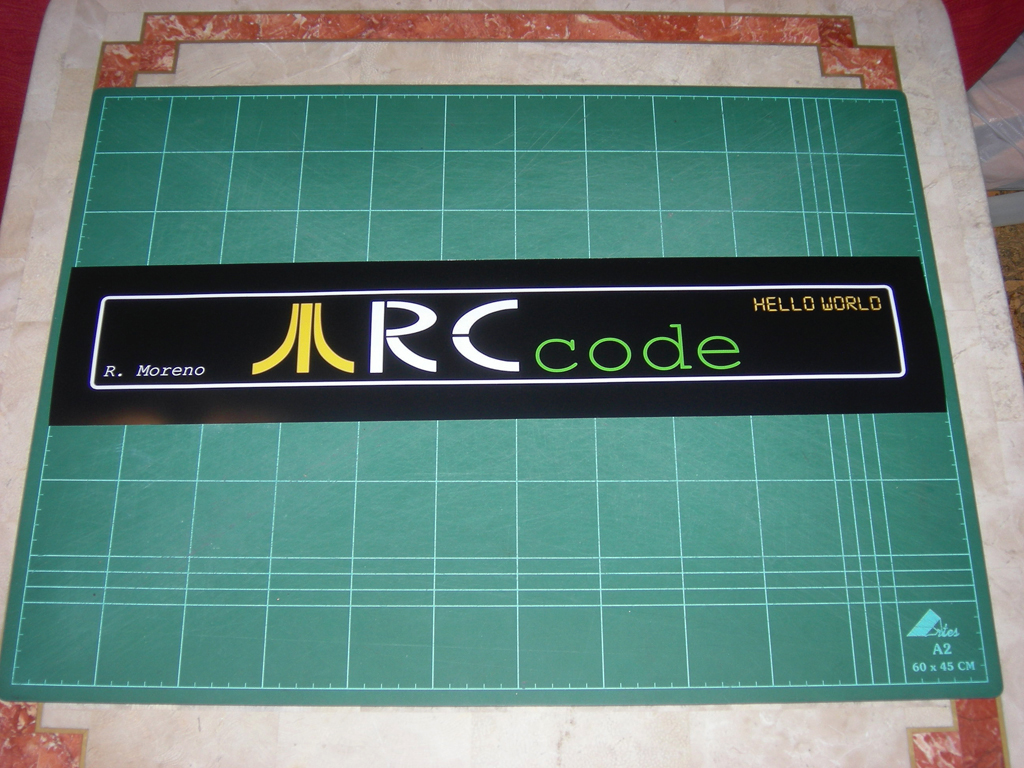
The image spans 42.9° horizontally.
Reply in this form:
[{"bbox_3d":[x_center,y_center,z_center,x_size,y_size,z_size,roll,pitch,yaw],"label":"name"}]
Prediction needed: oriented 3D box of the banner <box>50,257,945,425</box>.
[{"bbox_3d":[-0.009,-0.031,0.855,0.583,0.005,0.119,-1,64,-1],"label":"banner"}]

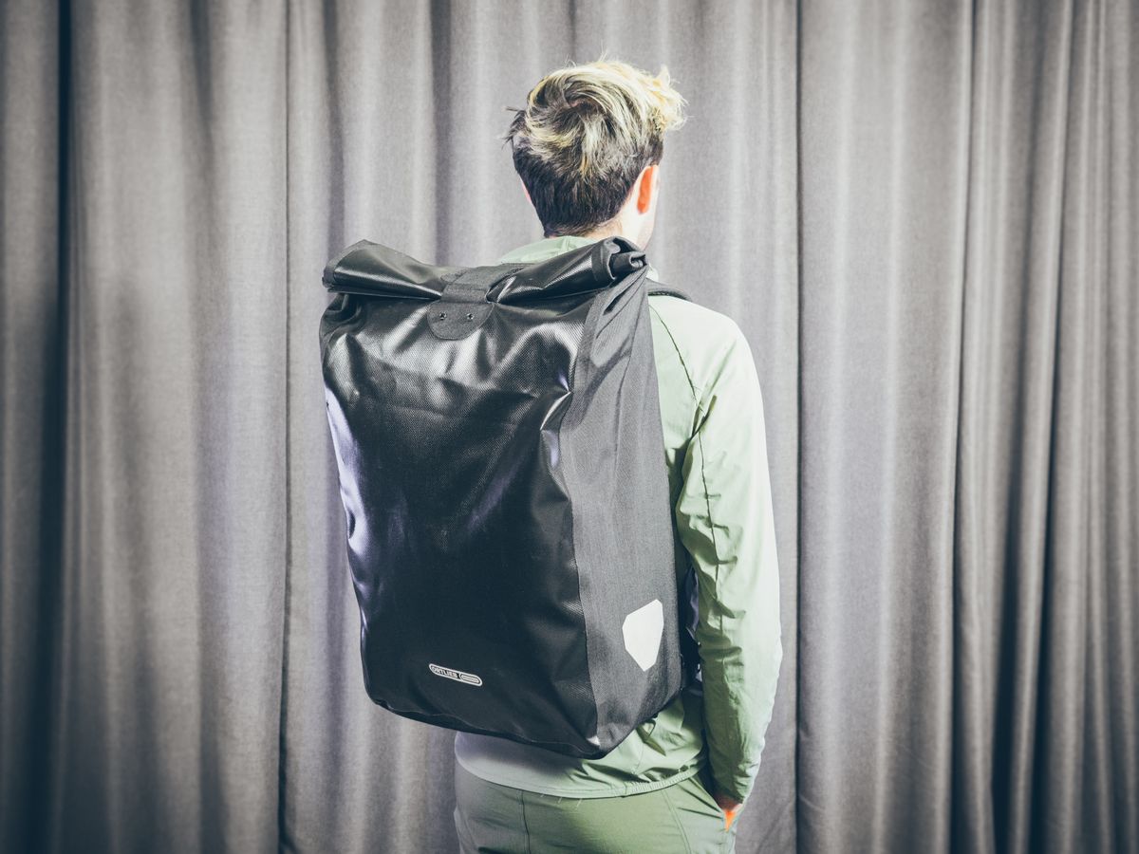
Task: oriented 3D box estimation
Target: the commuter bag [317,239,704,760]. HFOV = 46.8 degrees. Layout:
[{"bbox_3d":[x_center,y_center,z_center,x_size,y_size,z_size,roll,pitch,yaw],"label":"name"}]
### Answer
[{"bbox_3d":[-0.072,0.060,1.460,0.340,0.520,0.210,0,5,34],"label":"commuter bag"}]

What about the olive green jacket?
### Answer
[{"bbox_3d":[0.030,0.100,1.650,0.490,0.690,0.280,0,0,32],"label":"olive green jacket"}]

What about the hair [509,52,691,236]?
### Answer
[{"bbox_3d":[0.027,-0.352,1.680,0.178,0.225,0.215,0,0,27],"label":"hair"}]

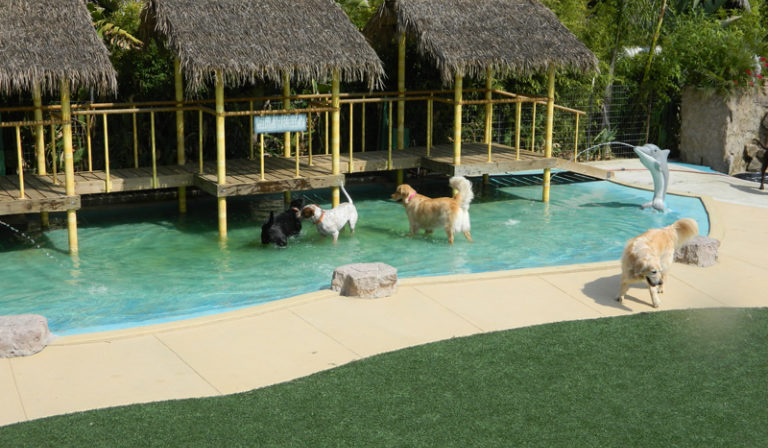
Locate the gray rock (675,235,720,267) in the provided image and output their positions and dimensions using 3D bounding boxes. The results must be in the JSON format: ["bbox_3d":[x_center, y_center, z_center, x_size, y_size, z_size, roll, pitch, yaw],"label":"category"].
[{"bbox_3d":[3.275,0.282,11.004,0.330,0.240,0.385,-8,14,-36],"label":"gray rock"}]

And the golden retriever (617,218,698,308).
[{"bbox_3d":[2.506,0.318,9.577,0.420,0.630,0.970,7,14,27],"label":"golden retriever"}]

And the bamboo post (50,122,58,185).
[{"bbox_3d":[-3.650,-0.798,11.516,0.036,0.735,0.036,-6,14,-28],"label":"bamboo post"}]

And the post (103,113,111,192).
[{"bbox_3d":[-3.118,-0.794,11.717,0.038,0.895,0.038,-6,14,-28],"label":"post"}]

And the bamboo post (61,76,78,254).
[{"bbox_3d":[-3.173,-0.555,10.535,0.086,1.876,0.086,1,12,0],"label":"bamboo post"}]

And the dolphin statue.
[{"bbox_3d":[3.431,-0.606,13.300,0.500,0.860,0.360,-6,14,-30],"label":"dolphin statue"}]

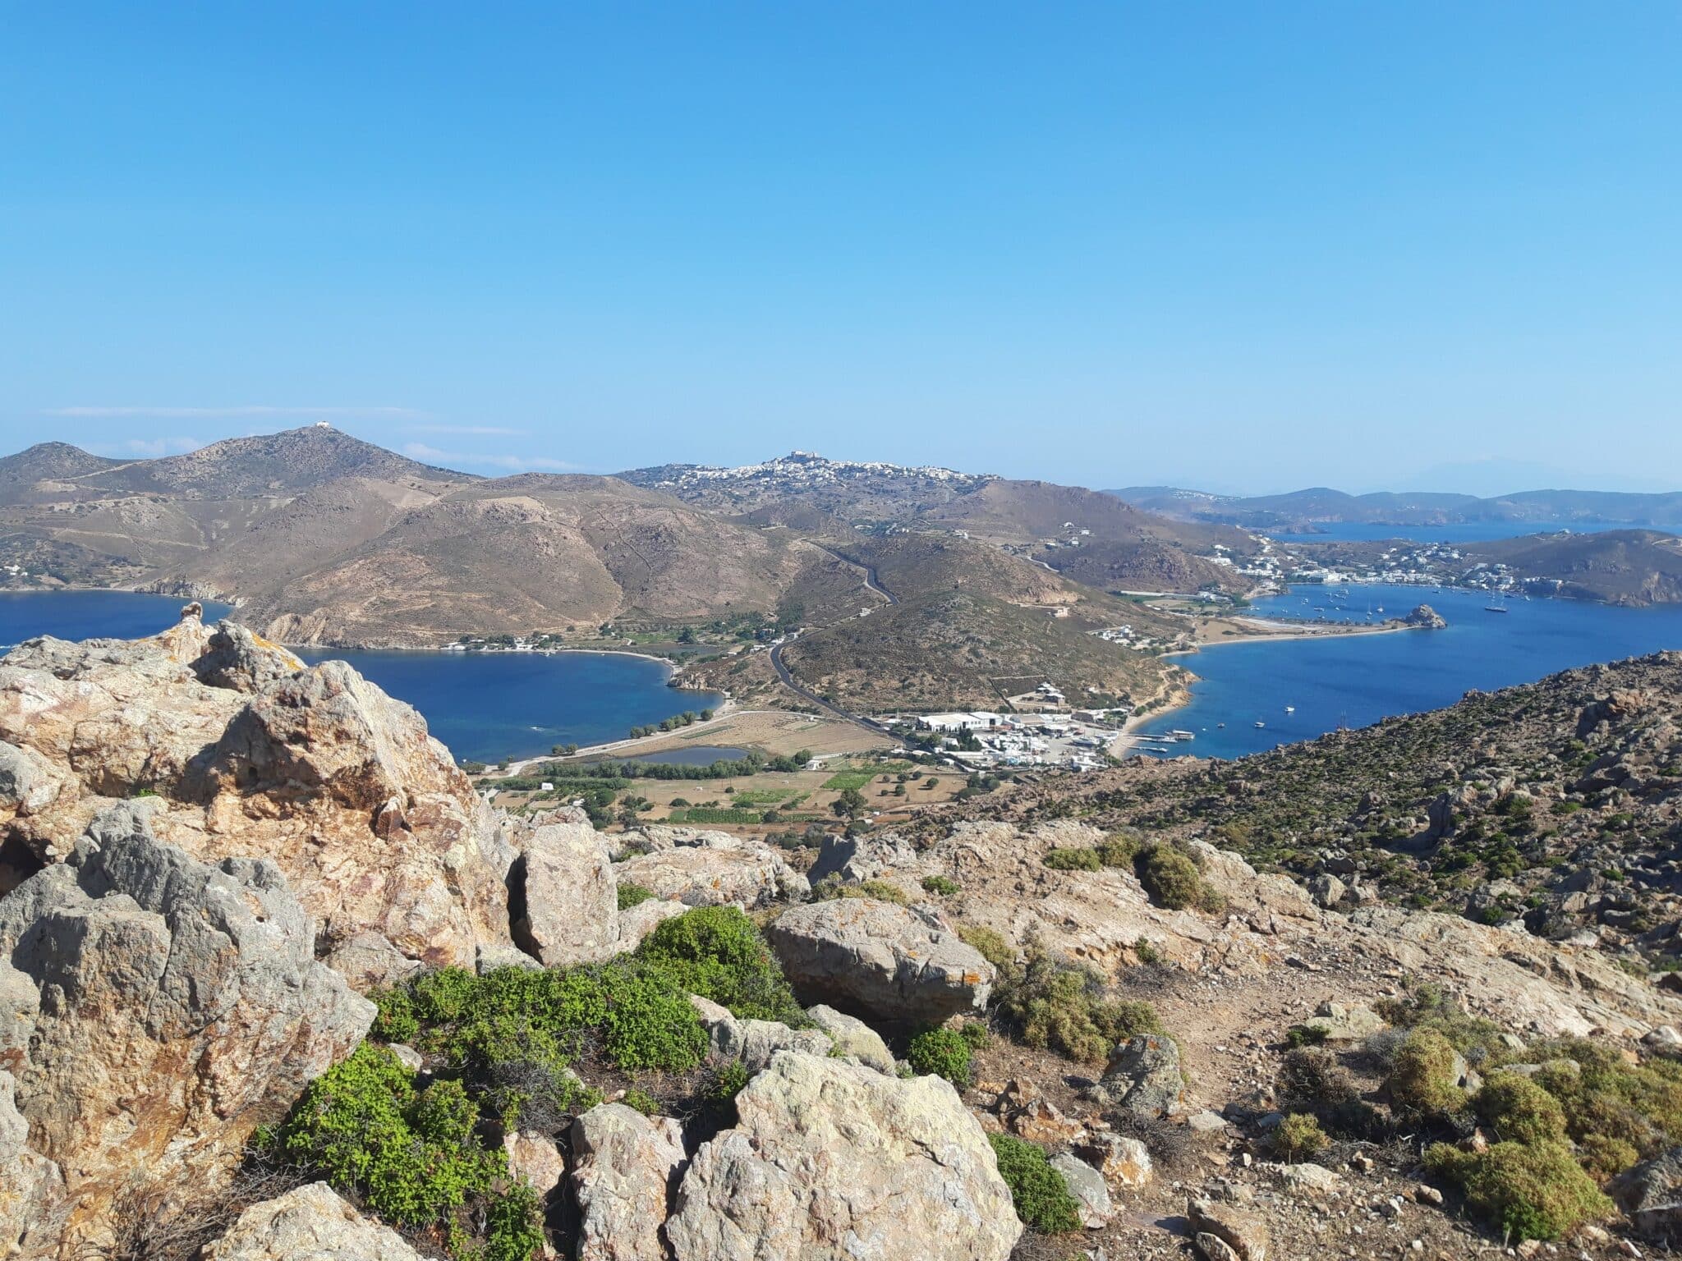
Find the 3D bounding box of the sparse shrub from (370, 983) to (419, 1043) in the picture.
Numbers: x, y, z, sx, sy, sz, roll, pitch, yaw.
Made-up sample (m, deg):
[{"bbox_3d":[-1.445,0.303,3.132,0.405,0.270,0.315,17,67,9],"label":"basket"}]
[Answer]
[{"bbox_3d":[-2.000,1.708,5.605,0.262,0.234,0.240,-2,6,-20],"label":"sparse shrub"}]

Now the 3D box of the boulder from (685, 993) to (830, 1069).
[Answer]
[{"bbox_3d":[-0.342,1.722,5.350,0.600,0.290,0.380,1,7,10],"label":"boulder"}]

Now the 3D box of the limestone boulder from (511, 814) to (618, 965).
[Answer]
[{"bbox_3d":[-1.619,1.523,7.396,0.631,0.857,0.550,-1,6,-13],"label":"limestone boulder"}]

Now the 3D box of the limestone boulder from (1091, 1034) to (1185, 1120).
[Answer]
[{"bbox_3d":[1.220,1.842,5.200,0.370,0.300,0.280,0,7,0],"label":"limestone boulder"}]

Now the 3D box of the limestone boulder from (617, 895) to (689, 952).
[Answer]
[{"bbox_3d":[-1.169,1.885,8.000,0.520,0.380,0.420,0,7,0],"label":"limestone boulder"}]

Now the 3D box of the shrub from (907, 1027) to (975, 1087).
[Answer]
[{"bbox_3d":[0.436,1.868,5.550,0.290,0.220,0.280,0,7,0],"label":"shrub"}]

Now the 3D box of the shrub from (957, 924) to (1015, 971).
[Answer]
[{"bbox_3d":[0.812,1.826,7.226,0.383,0.250,0.340,1,6,7],"label":"shrub"}]

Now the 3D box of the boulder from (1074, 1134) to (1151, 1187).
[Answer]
[{"bbox_3d":[0.914,1.786,4.256,0.266,0.157,0.200,1,6,13],"label":"boulder"}]

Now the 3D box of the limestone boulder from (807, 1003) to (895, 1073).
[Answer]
[{"bbox_3d":[0.023,1.617,4.942,0.391,0.282,0.300,0,6,0],"label":"limestone boulder"}]

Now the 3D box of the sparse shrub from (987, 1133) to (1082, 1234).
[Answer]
[{"bbox_3d":[0.572,1.683,3.843,0.324,0.272,0.290,1,6,9],"label":"sparse shrub"}]

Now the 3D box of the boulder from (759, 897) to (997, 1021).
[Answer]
[{"bbox_3d":[0.208,1.838,7.000,1.180,0.500,0.780,2,7,17],"label":"boulder"}]

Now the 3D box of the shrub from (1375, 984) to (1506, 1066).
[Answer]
[{"bbox_3d":[2.865,1.893,6.027,0.633,0.350,0.500,3,7,26],"label":"shrub"}]

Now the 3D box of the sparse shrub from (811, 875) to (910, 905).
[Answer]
[{"bbox_3d":[0.139,1.919,9.200,0.720,0.300,0.500,0,7,0],"label":"sparse shrub"}]

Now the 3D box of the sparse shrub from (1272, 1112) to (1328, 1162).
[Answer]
[{"bbox_3d":[1.642,1.811,4.510,0.202,0.159,0.180,2,6,21],"label":"sparse shrub"}]

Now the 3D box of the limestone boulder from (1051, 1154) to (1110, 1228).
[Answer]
[{"bbox_3d":[0.779,1.837,4.150,0.220,0.190,0.200,0,7,0],"label":"limestone boulder"}]

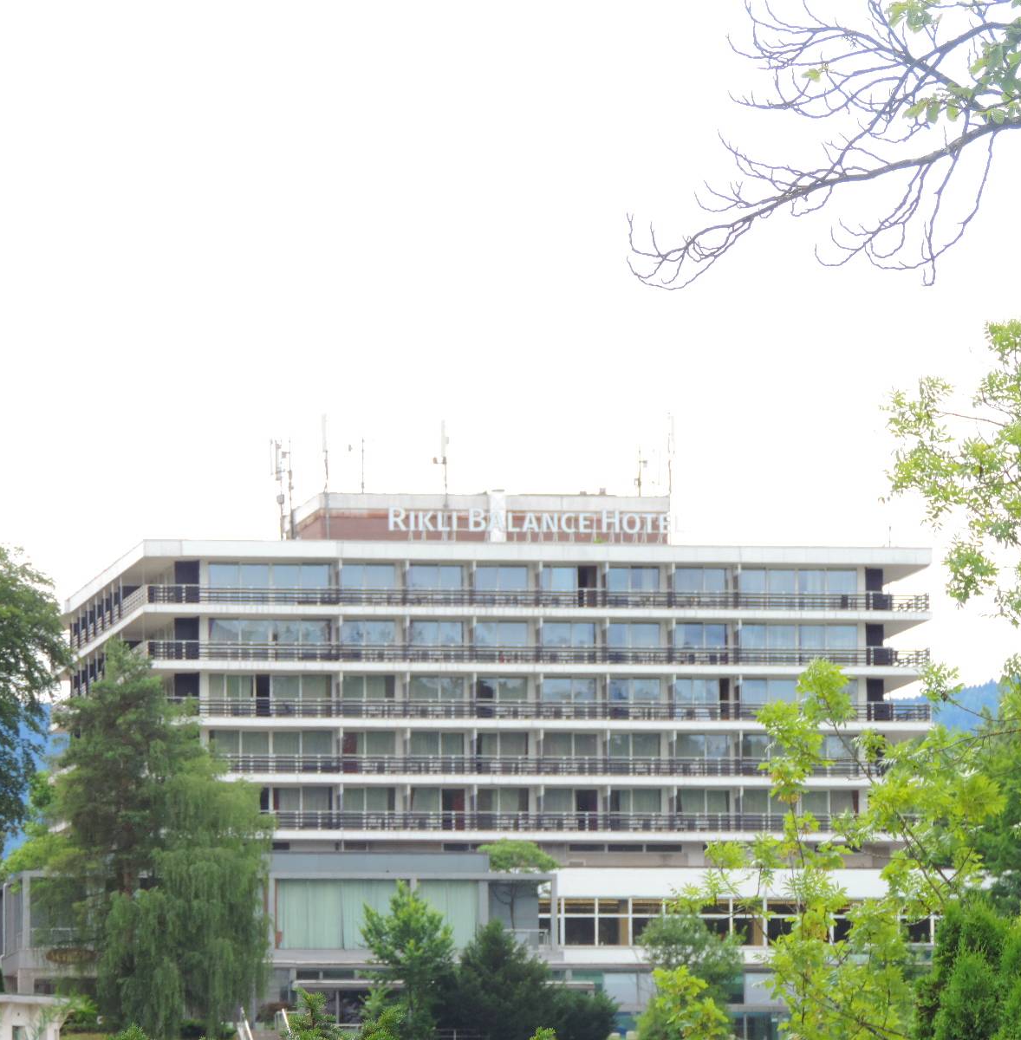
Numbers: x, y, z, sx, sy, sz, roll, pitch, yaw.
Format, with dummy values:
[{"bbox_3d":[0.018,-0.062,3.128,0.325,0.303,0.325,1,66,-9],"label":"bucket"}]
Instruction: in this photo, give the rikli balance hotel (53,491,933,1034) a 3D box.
[{"bbox_3d":[-1.882,14.857,500.206,42.532,30.409,42.532,1,-6,-10],"label":"rikli balance hotel"}]

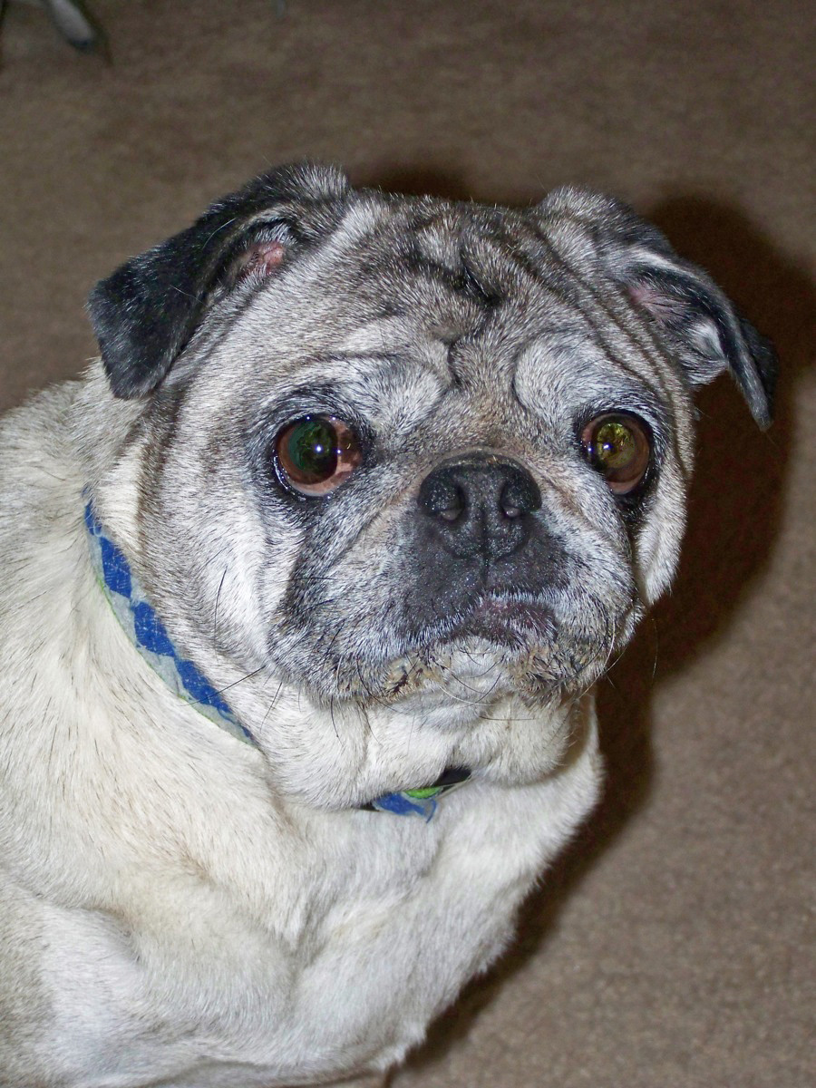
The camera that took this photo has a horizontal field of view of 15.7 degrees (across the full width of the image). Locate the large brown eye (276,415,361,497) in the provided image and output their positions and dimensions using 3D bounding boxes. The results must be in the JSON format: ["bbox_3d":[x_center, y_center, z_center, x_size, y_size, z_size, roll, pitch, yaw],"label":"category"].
[{"bbox_3d":[-0.023,-0.023,0.769,0.023,0.021,0.017,0,8,-3],"label":"large brown eye"}]

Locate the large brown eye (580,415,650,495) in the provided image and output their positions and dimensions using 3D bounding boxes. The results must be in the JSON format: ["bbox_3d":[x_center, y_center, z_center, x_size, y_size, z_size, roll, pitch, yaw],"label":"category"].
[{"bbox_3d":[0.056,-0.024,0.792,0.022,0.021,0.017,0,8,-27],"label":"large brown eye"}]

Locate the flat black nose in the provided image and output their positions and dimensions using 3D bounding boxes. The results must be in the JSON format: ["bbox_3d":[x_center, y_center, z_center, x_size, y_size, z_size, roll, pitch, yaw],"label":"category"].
[{"bbox_3d":[0.018,-0.009,0.765,0.033,0.027,0.019,0,15,-17],"label":"flat black nose"}]

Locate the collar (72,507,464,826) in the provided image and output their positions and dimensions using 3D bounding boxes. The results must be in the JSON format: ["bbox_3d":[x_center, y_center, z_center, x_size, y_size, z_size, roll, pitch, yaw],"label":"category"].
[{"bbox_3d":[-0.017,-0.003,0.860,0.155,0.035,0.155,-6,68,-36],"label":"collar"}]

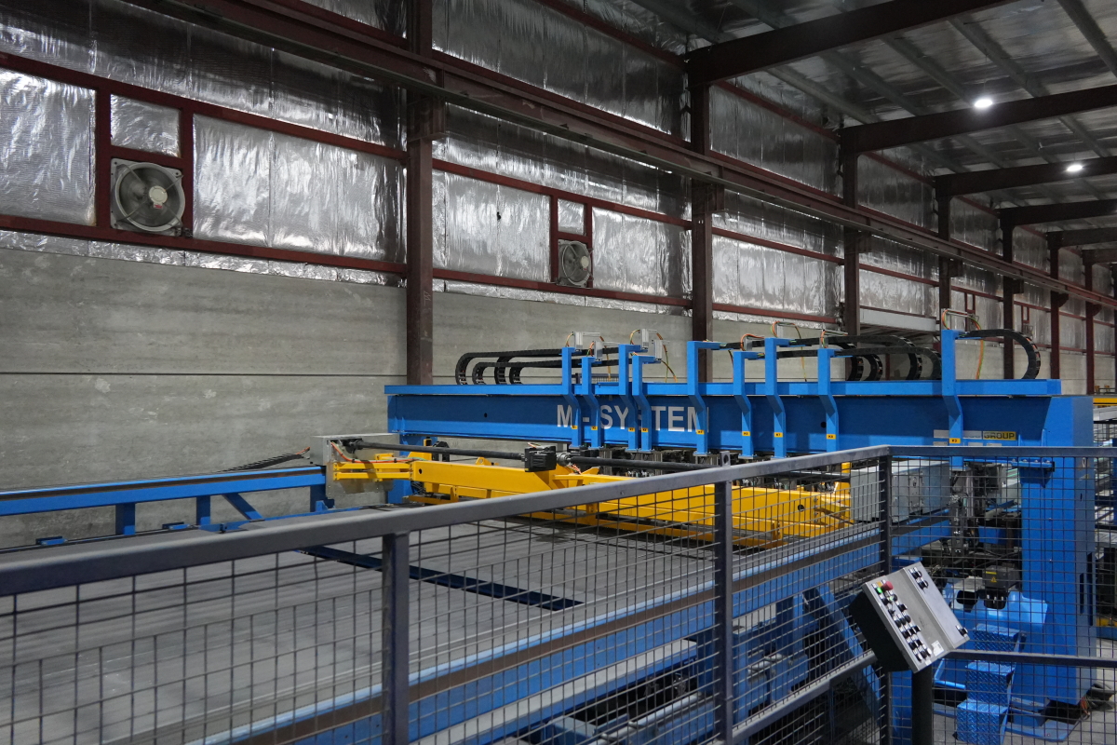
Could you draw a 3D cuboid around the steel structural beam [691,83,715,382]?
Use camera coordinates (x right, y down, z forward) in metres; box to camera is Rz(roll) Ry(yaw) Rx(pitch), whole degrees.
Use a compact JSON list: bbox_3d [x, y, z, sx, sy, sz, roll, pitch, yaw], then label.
[{"bbox_3d":[2.769,-1.595,16.169,0.280,8.056,0.220,-1,-1,43],"label":"steel structural beam"}]

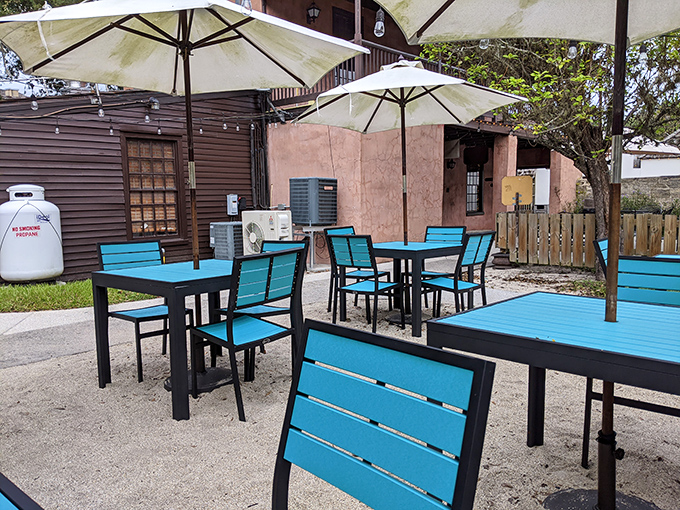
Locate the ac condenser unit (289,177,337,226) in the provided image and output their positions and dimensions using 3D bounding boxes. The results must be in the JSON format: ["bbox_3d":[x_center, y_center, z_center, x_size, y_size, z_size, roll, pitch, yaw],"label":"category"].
[{"bbox_3d":[-0.453,-0.906,8.900,0.690,0.830,0.690,5,8,45],"label":"ac condenser unit"}]

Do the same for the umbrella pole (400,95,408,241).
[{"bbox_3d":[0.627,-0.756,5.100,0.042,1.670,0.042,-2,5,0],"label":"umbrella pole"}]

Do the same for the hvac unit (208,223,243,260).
[{"bbox_3d":[-1.853,-0.223,9.100,0.600,0.680,0.620,5,8,45],"label":"hvac unit"}]

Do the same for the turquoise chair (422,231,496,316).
[{"bbox_3d":[1.030,0.241,4.830,0.460,0.885,0.560,-6,7,-43],"label":"turquoise chair"}]

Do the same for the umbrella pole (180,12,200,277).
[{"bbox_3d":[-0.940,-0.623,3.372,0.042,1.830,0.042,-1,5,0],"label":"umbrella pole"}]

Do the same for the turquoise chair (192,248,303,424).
[{"bbox_3d":[-0.545,0.424,3.108,0.460,0.885,0.560,-6,7,-42],"label":"turquoise chair"}]

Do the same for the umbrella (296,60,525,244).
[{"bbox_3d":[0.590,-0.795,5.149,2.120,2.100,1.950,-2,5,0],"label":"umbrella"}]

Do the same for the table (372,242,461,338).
[{"bbox_3d":[0.657,0.284,5.198,0.920,0.740,0.920,5,8,44],"label":"table"}]

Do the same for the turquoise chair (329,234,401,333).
[{"bbox_3d":[0.253,0.259,4.753,0.460,0.885,0.560,3,7,37],"label":"turquoise chair"}]

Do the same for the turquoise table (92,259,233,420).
[{"bbox_3d":[-0.922,0.467,3.474,0.920,0.740,0.920,4,7,40],"label":"turquoise table"}]

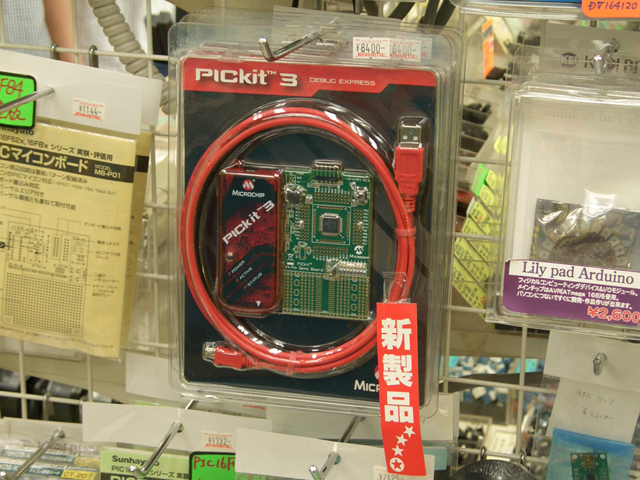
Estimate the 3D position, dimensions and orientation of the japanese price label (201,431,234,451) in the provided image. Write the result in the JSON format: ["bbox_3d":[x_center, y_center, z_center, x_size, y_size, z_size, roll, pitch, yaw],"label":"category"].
[{"bbox_3d":[-0.064,0.127,0.886,0.021,0.012,0.001,5,20,10],"label":"japanese price label"}]

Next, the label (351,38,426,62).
[{"bbox_3d":[0.038,-0.108,0.800,0.039,0.013,0.002,4,16,11],"label":"label"}]

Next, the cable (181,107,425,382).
[{"bbox_3d":[-0.013,0.003,0.836,0.145,0.166,0.014,4,16,11],"label":"cable"}]

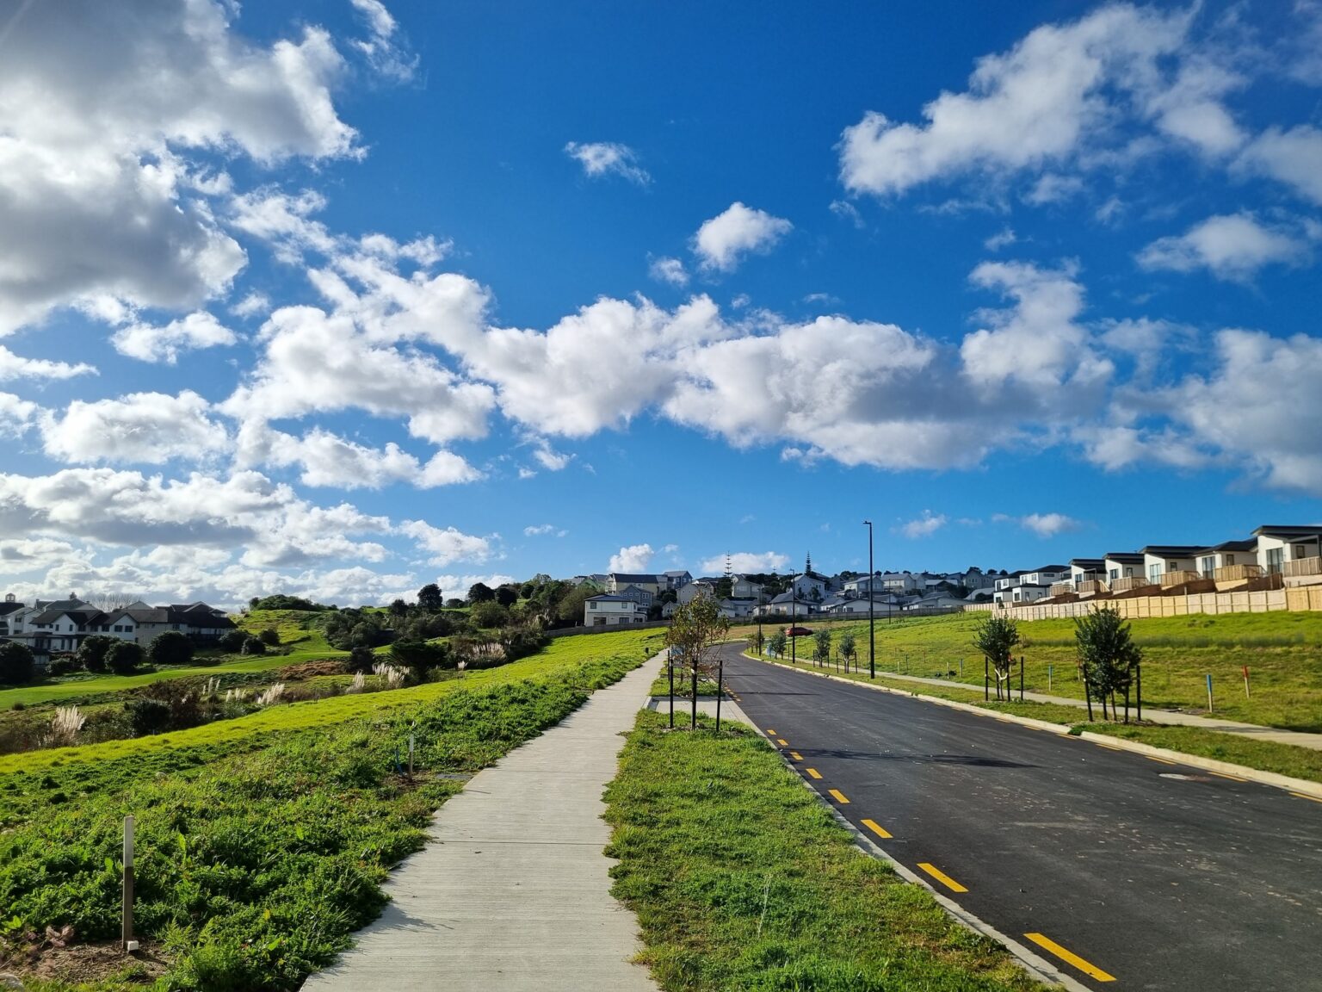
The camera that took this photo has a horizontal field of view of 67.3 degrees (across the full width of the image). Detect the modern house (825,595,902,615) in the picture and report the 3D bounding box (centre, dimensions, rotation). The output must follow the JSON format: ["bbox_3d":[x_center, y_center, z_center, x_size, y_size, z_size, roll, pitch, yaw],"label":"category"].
[{"bbox_3d":[45.374,24.869,222.000,15.800,4.500,11.000,-1,-8,10],"label":"modern house"}]

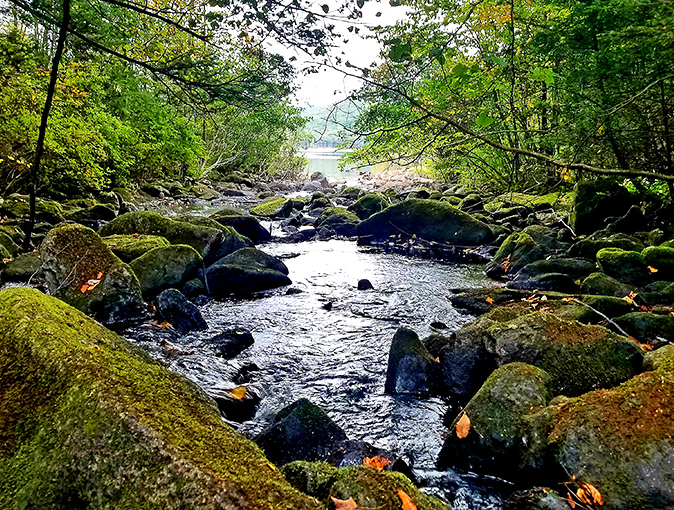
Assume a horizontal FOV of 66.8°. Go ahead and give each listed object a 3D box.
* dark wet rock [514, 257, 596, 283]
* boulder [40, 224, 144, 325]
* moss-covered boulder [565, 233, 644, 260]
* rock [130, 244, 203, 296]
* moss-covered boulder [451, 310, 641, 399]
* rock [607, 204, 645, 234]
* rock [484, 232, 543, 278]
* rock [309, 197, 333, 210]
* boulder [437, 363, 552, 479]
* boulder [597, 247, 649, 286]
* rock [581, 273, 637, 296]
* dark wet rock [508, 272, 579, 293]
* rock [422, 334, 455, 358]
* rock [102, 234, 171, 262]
[{"bbox_3d":[2.058,0.152,4.837,0.728,0.232,0.401,5,13,23],"label":"dark wet rock"},{"bbox_3d":[-1.840,0.163,3.868,0.697,0.770,0.592,-6,13,-26],"label":"boulder"},{"bbox_3d":[2.651,-0.073,5.045,0.678,0.266,0.441,6,14,28],"label":"moss-covered boulder"},{"bbox_3d":[-1.575,0.135,4.733,0.656,0.445,0.492,0,12,0],"label":"rock"},{"bbox_3d":[1.178,0.552,2.929,1.006,0.350,0.654,5,13,23],"label":"moss-covered boulder"},{"bbox_3d":[3.248,-0.378,5.747,0.395,0.372,0.316,7,14,29],"label":"rock"},{"bbox_3d":[1.786,0.001,5.112,0.569,0.429,0.512,4,13,19],"label":"rock"},{"bbox_3d":[-0.235,-0.800,8.009,0.391,0.225,0.352,0,12,-2],"label":"rock"},{"bbox_3d":[0.692,0.697,2.223,0.485,0.380,0.485,4,13,20],"label":"boulder"},{"bbox_3d":[2.454,0.105,4.367,0.396,0.339,0.317,7,14,29],"label":"boulder"},{"bbox_3d":[2.409,0.265,4.543,0.444,0.190,0.333,0,12,0],"label":"rock"},{"bbox_3d":[1.947,0.253,4.831,0.673,0.134,0.370,0,12,0],"label":"dark wet rock"},{"bbox_3d":[0.617,0.567,3.106,0.225,0.173,0.180,3,12,12],"label":"rock"},{"bbox_3d":[-2.038,0.010,5.172,0.699,0.409,0.594,0,12,0],"label":"rock"}]

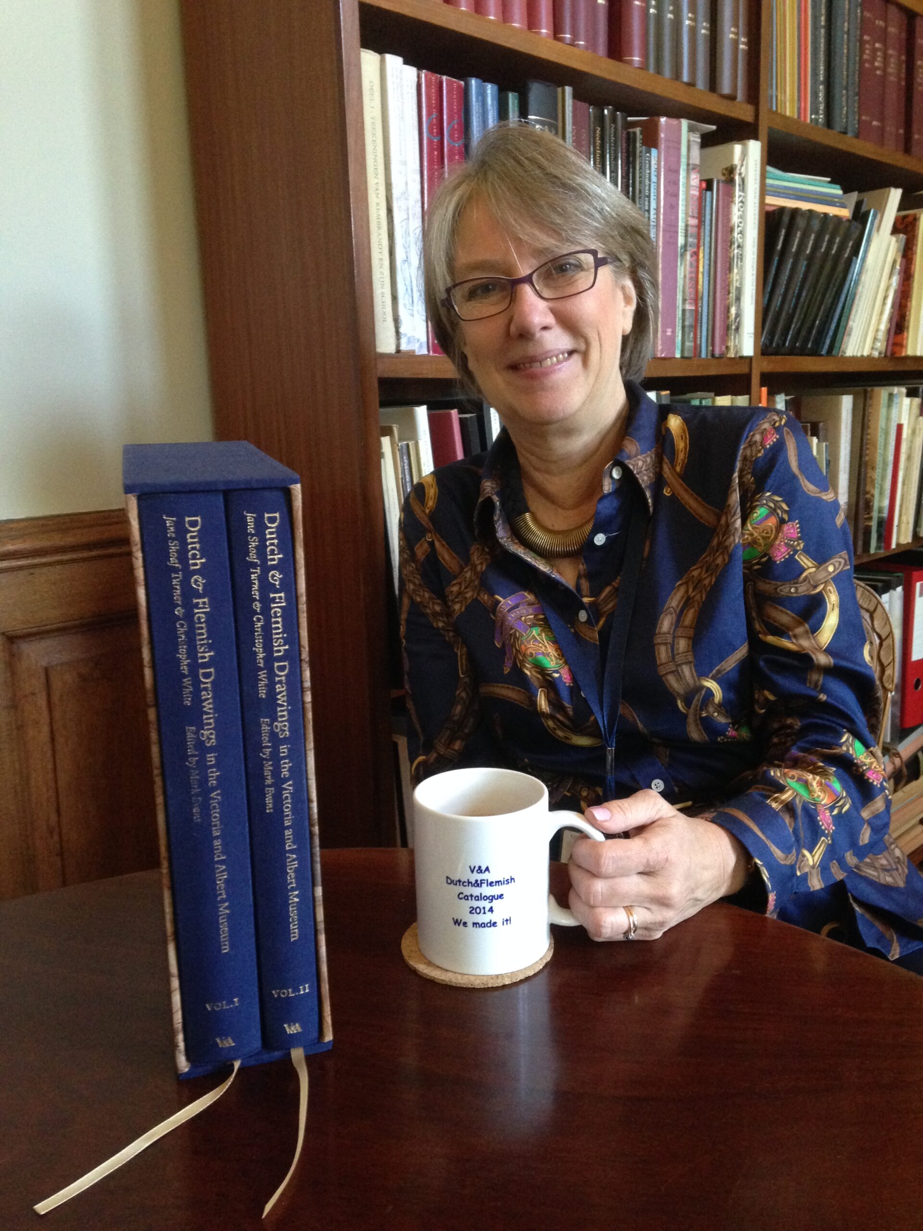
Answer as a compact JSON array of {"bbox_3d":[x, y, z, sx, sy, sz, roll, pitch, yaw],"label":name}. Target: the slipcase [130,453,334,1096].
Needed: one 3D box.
[{"bbox_3d":[-0.144,0.060,0.691,0.080,0.303,0.244,-5,14,-15],"label":"slipcase"}]

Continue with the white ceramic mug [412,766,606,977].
[{"bbox_3d":[0.032,0.152,0.711,0.119,0.098,0.080,-1,13,1],"label":"white ceramic mug"}]

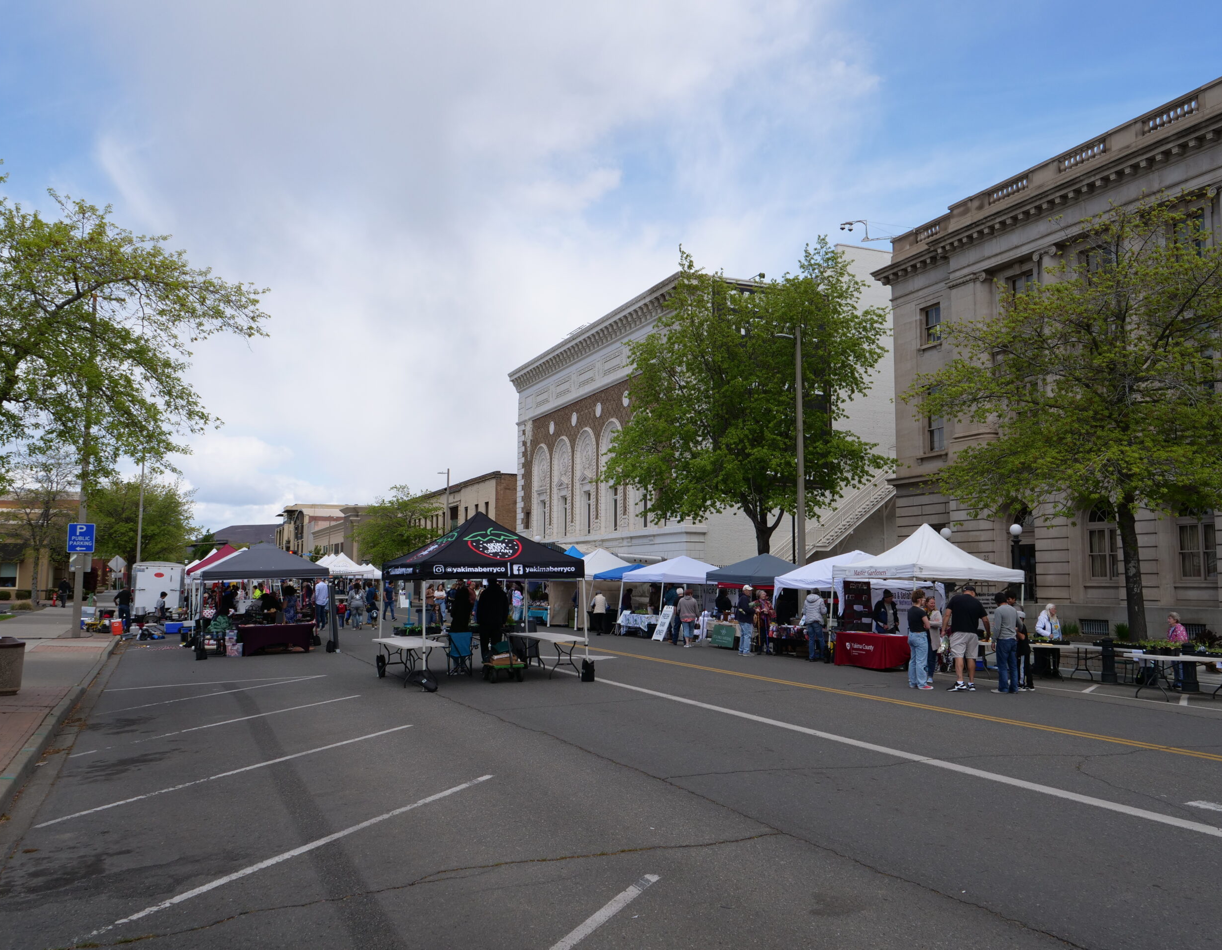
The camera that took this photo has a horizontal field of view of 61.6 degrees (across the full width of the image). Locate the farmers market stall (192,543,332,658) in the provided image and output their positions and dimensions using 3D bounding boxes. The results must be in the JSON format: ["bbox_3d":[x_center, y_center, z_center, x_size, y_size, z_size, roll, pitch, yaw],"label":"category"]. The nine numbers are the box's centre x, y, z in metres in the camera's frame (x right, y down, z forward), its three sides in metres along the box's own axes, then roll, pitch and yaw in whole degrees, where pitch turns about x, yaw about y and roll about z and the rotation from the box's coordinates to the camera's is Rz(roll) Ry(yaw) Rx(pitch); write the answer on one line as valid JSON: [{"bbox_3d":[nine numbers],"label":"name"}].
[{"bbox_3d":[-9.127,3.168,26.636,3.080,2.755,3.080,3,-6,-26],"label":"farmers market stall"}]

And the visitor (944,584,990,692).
[{"bbox_3d":[6.138,2.804,17.678,0.720,1.824,0.520,-2,-6,17],"label":"visitor"}]

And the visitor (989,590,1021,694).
[{"bbox_3d":[6.718,2.865,17.500,0.500,1.730,0.340,0,-6,2],"label":"visitor"}]

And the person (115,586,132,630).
[{"bbox_3d":[-17.231,4.759,36.300,0.560,1.670,0.420,2,-6,-20],"label":"person"}]

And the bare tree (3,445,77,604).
[{"bbox_3d":[-34.737,3.072,62.490,4.200,9.780,4.200,3,-6,-23],"label":"bare tree"}]

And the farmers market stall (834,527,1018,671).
[{"bbox_3d":[7.353,2.798,23.913,3.050,3.265,3.050,2,-6,-22],"label":"farmers market stall"}]

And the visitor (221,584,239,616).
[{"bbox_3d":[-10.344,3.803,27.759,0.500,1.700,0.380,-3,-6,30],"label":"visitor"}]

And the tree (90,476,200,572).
[{"bbox_3d":[-32.394,4.571,71.264,7.200,8.700,7.200,3,-6,-23],"label":"tree"}]

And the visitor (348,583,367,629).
[{"bbox_3d":[-9.436,4.873,38.092,0.660,1.679,0.450,2,-6,-19],"label":"visitor"}]

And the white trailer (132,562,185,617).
[{"bbox_3d":[-18.133,4.823,41.146,1.980,2.520,4.400,3,-6,-23],"label":"white trailer"}]

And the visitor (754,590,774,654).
[{"bbox_3d":[3.948,3.748,26.060,0.550,1.650,0.380,0,-6,-3],"label":"visitor"}]

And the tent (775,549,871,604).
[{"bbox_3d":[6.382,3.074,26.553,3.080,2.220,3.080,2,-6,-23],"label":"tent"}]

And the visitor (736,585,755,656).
[{"bbox_3d":[3.416,3.699,26.100,0.430,1.790,0.480,1,-6,-5],"label":"visitor"}]

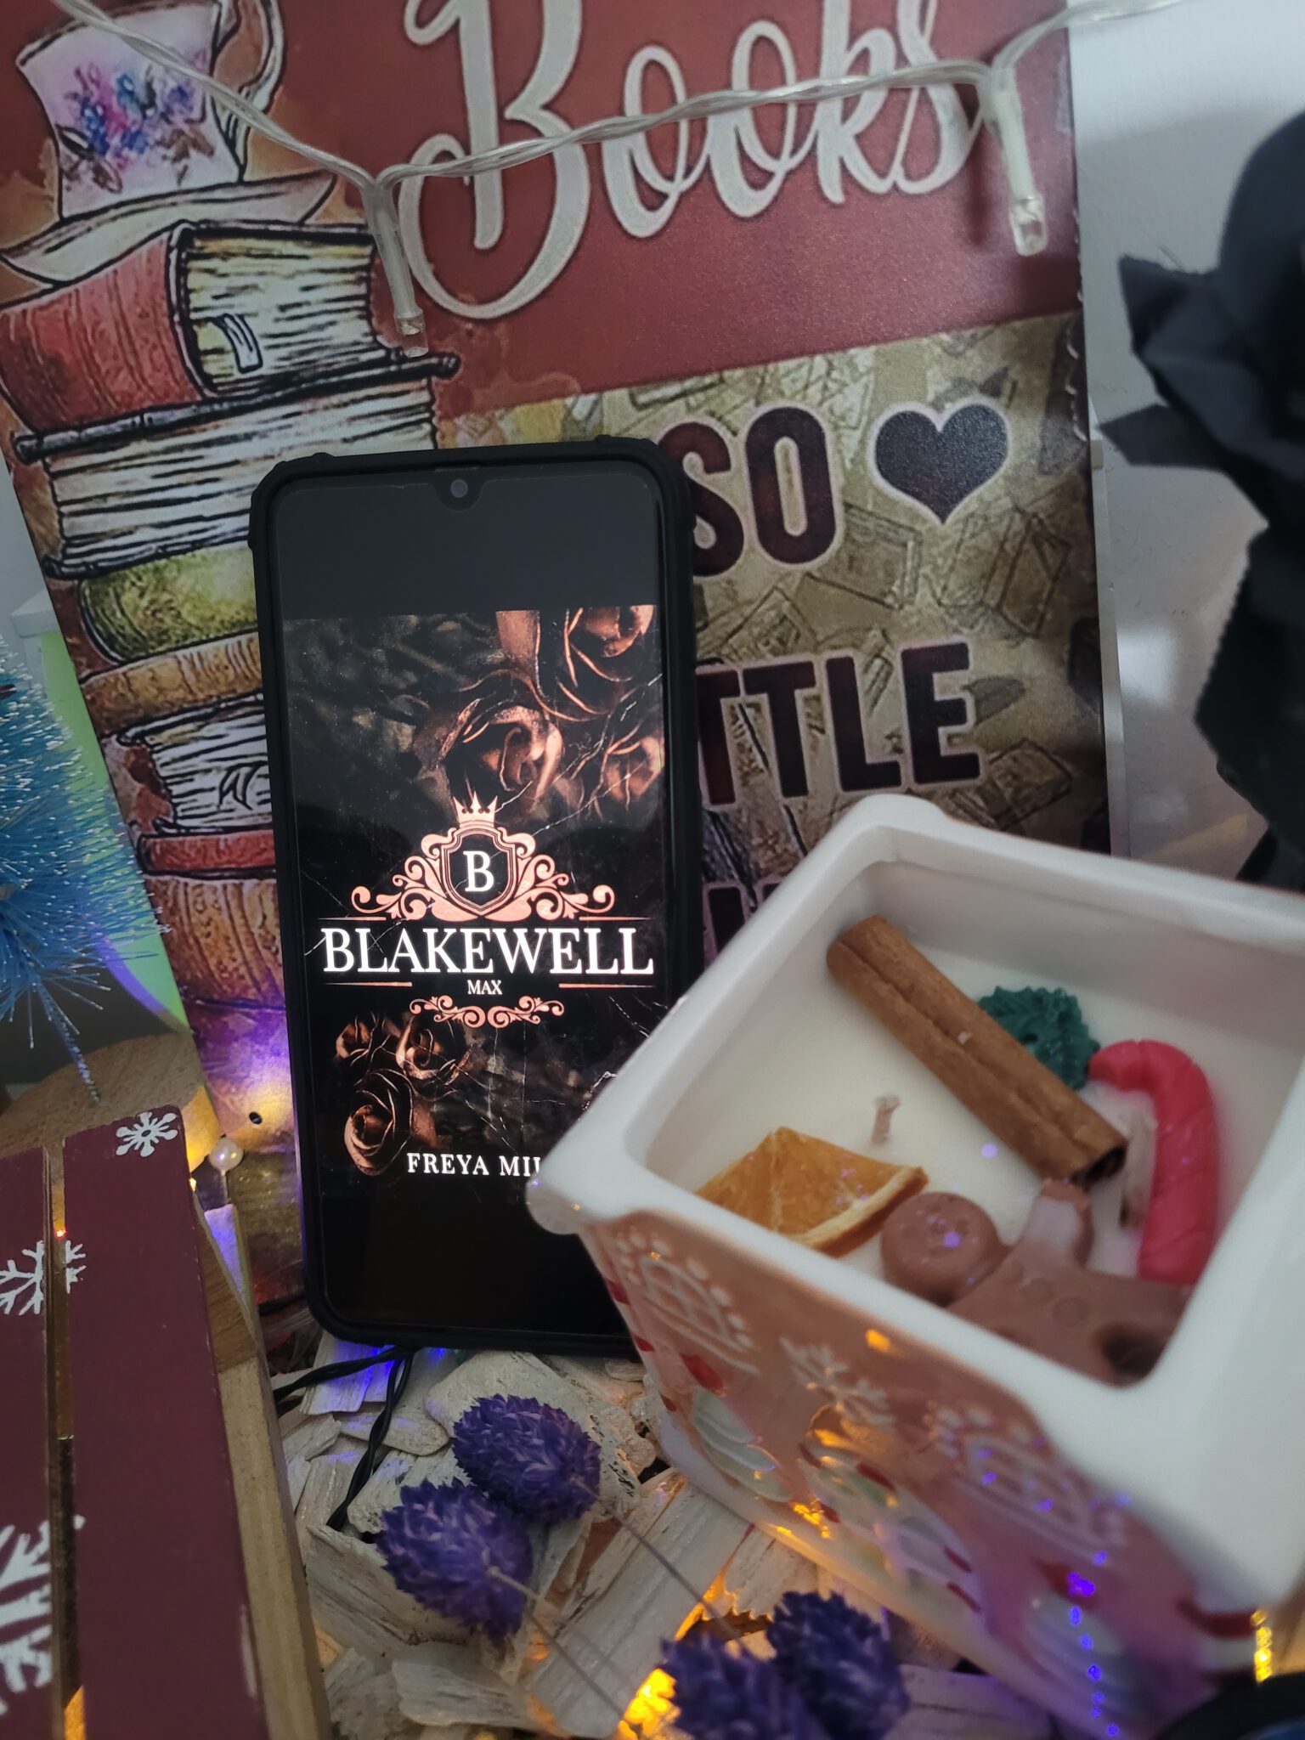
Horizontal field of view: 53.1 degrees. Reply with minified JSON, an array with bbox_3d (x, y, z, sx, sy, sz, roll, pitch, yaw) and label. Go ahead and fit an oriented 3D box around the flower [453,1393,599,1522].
[{"bbox_3d":[-0.022,0.102,0.227,0.027,0.021,0.021,25,49,37],"label":"flower"}]

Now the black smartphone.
[{"bbox_3d":[-0.029,0.009,0.245,0.080,0.167,0.012,0,8,9],"label":"black smartphone"}]

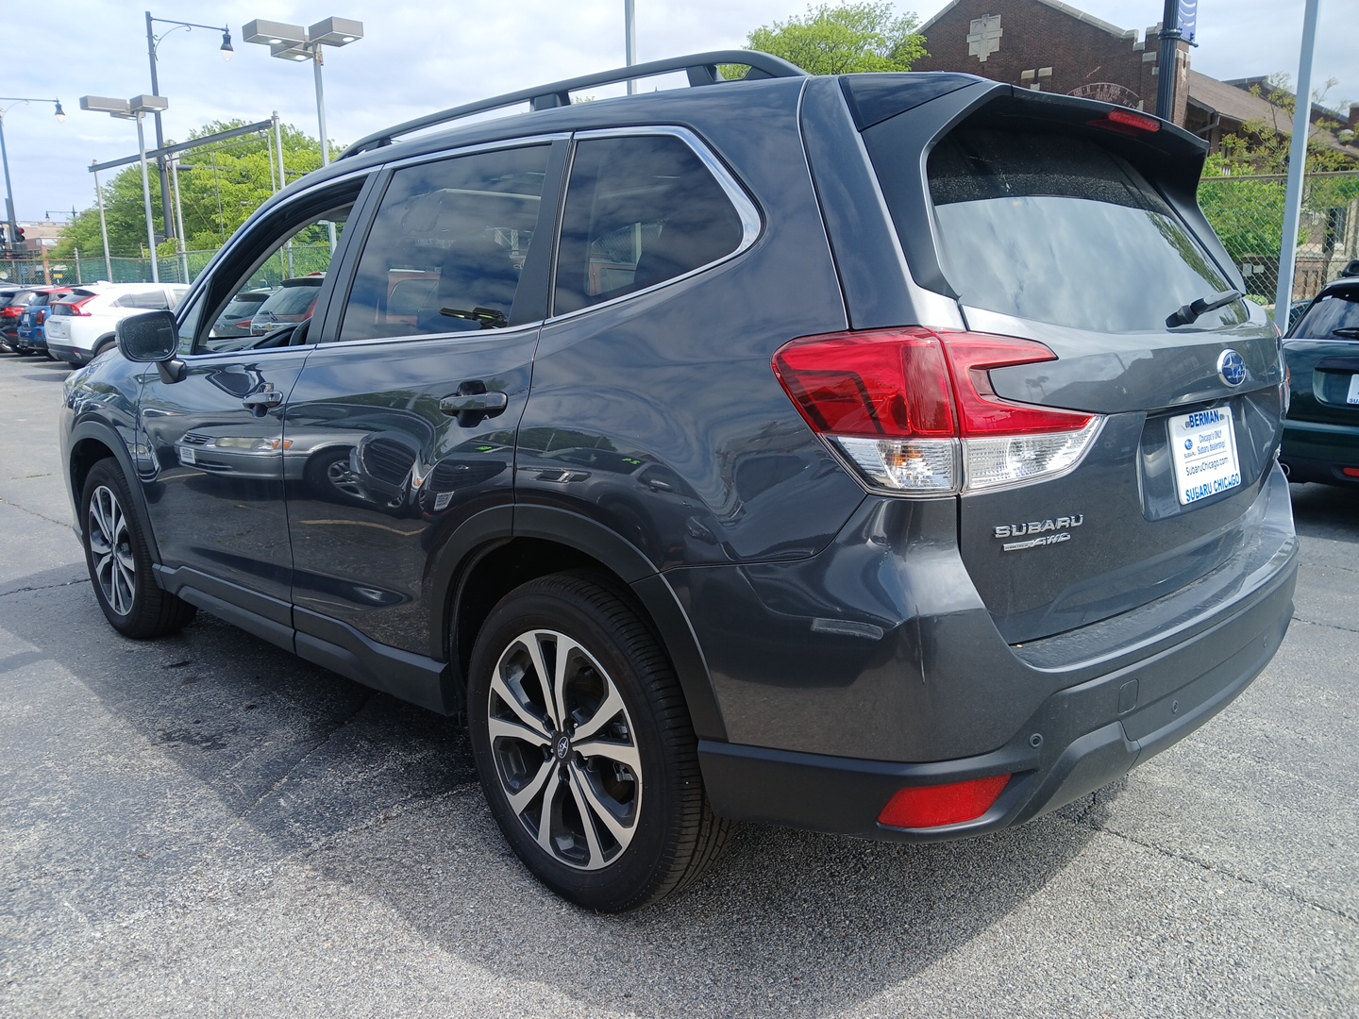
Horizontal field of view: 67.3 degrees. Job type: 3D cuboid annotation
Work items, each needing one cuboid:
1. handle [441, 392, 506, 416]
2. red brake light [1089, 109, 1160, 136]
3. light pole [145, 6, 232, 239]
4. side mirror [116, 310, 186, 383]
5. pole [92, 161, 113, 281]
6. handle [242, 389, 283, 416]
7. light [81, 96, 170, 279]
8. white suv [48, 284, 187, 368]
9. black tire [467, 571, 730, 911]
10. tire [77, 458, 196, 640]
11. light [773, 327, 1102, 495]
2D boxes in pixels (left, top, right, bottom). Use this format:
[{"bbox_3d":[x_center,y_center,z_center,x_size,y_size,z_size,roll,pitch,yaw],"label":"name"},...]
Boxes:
[{"bbox_3d":[-0.410,-0.208,2.040,0.225,0.048,0.055,9,14,44],"label":"handle"},{"bbox_3d":[0.843,-0.730,1.937,0.060,0.038,0.235,9,14,44],"label":"red brake light"},{"bbox_3d":[-14.973,-10.007,32.310,2.450,10.360,0.420,-8,13,-35],"label":"light pole"},{"bbox_3d":[-1.651,-0.503,3.165,0.130,0.220,0.200,8,13,39],"label":"side mirror"},{"bbox_3d":[-15.943,-6.921,28.485,0.130,5.320,0.130,-6,12,-26],"label":"pole"},{"bbox_3d":[-1.120,-0.285,2.745,0.215,0.055,0.050,9,15,44],"label":"handle"},{"bbox_3d":[-13.461,-6.808,25.331,1.400,6.290,2.000,-11,15,-43],"label":"light"},{"bbox_3d":[-10.464,-3.782,21.029,1.810,1.685,4.405,9,15,43],"label":"white suv"},{"bbox_3d":[-0.166,0.453,2.061,0.700,0.700,0.230,9,14,44],"label":"black tire"},{"bbox_3d":[-2.074,0.143,3.925,0.700,0.700,0.230,9,15,44],"label":"tire"},{"bbox_3d":[0.390,-0.153,1.526,0.335,0.225,0.380,9,14,44],"label":"light"}]

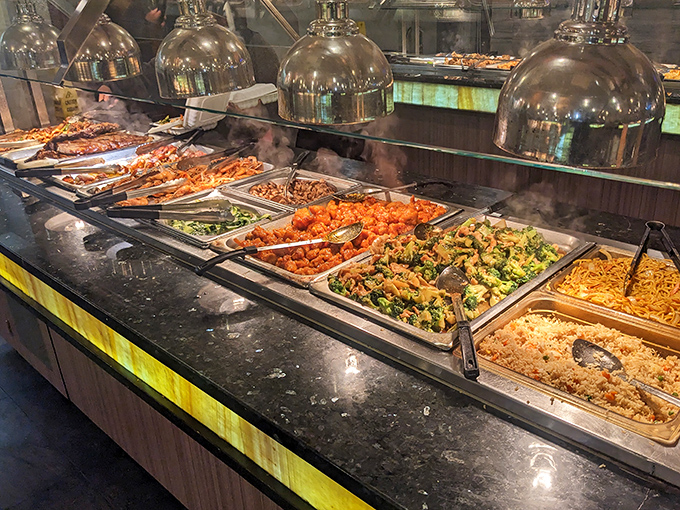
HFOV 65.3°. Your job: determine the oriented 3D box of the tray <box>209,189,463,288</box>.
[{"bbox_3d":[0.012,-0.041,1.285,0.322,0.080,0.535,20,33,39],"label":"tray"}]

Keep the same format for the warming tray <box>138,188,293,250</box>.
[{"bbox_3d":[-0.323,-0.080,1.381,0.320,0.085,0.265,19,33,38],"label":"warming tray"}]

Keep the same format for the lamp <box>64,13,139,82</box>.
[{"bbox_3d":[-0.850,-0.732,1.875,0.270,0.225,0.270,19,33,38],"label":"lamp"}]

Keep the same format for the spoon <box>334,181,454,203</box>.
[{"bbox_3d":[0.149,-0.178,1.488,0.350,0.055,0.070,-4,25,3],"label":"spoon"}]

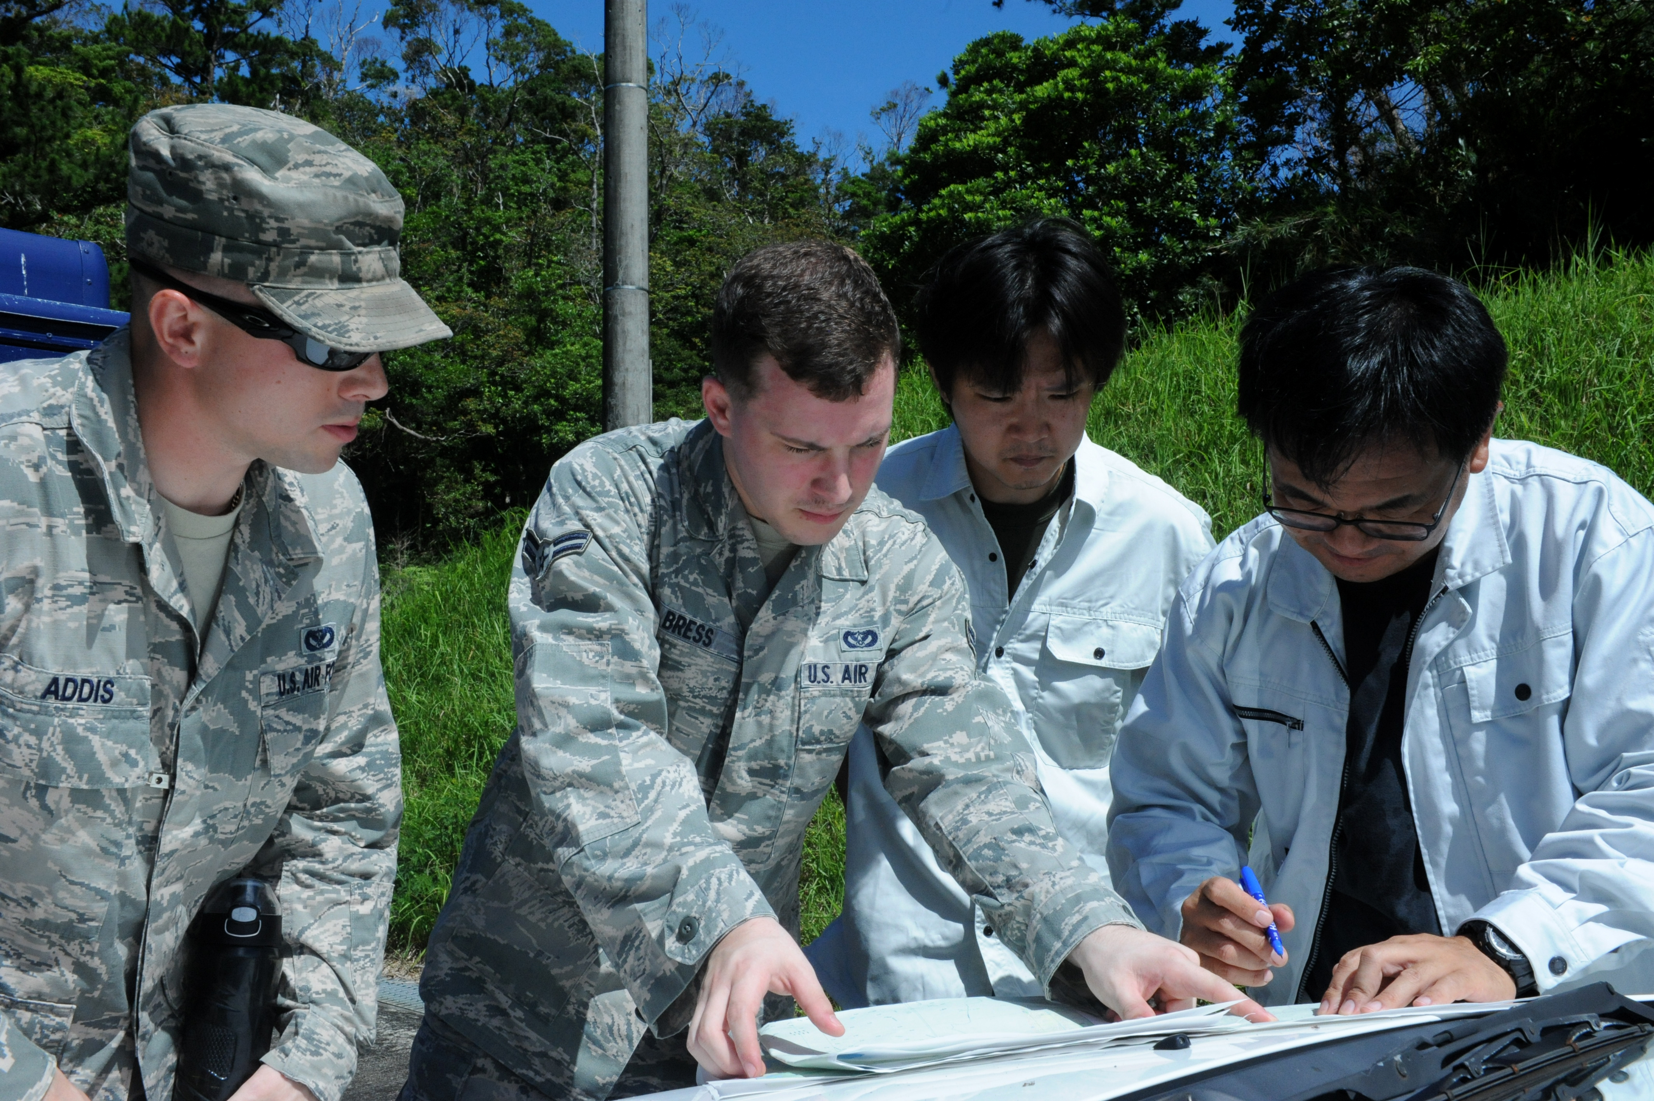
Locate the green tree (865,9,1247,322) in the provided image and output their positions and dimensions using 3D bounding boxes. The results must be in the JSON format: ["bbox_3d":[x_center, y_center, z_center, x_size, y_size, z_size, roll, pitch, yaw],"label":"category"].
[{"bbox_3d":[1.640,-2.650,12.500,2.800,2.500,2.500,0,3,0],"label":"green tree"}]

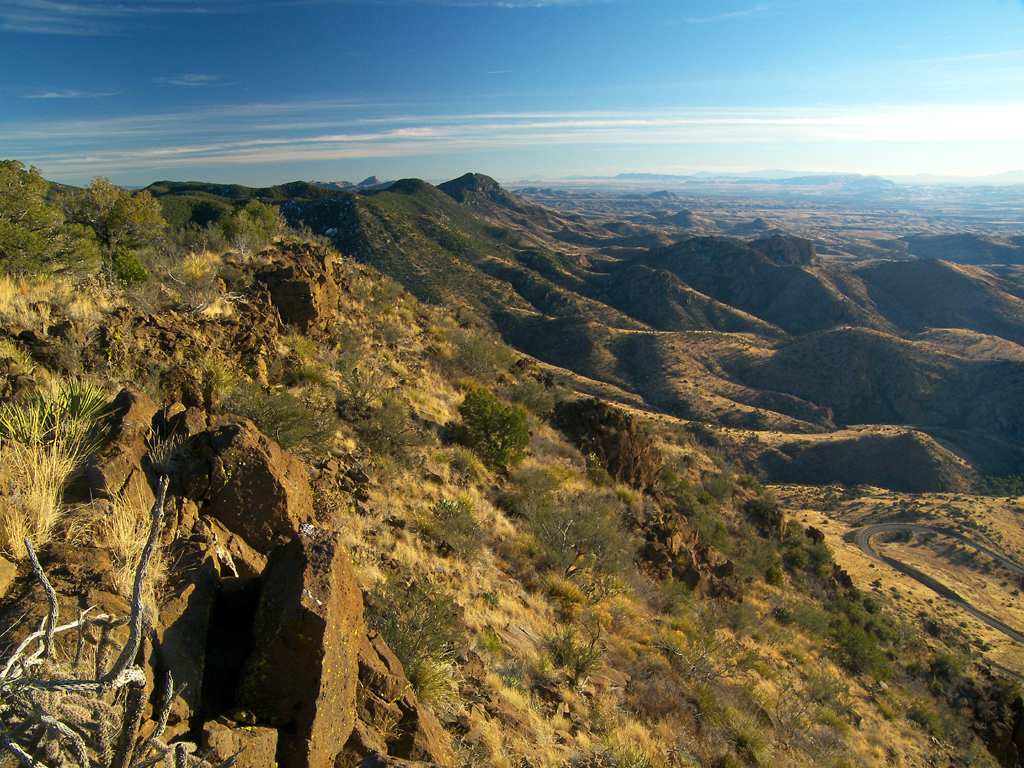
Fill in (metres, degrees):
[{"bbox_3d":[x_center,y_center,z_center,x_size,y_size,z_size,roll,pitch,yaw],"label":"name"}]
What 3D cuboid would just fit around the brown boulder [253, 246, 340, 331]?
[{"bbox_3d":[-7.553,-3.398,25.000,3.030,3.150,2.570,-5,17,-16],"label":"brown boulder"}]

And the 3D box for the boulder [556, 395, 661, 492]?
[{"bbox_3d":[4.842,3.068,36.000,5.580,4.710,4.180,2,16,8],"label":"boulder"}]

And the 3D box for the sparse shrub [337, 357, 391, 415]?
[{"bbox_3d":[-3.556,0.036,17.000,1.320,1.400,1.220,-3,17,-12],"label":"sparse shrub"}]

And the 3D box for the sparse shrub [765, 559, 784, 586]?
[{"bbox_3d":[11.831,8.541,32.000,0.900,1.190,0.900,7,17,22],"label":"sparse shrub"}]

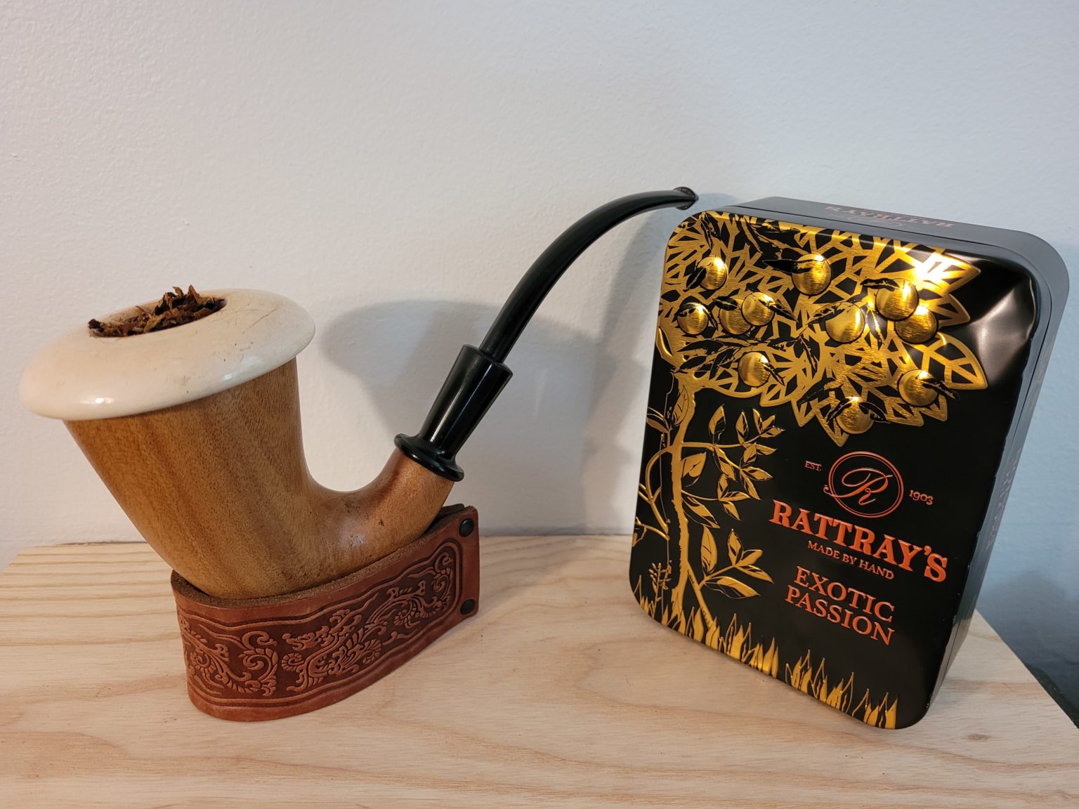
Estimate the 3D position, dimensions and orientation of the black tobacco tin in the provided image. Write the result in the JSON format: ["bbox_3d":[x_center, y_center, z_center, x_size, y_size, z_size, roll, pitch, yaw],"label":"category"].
[{"bbox_3d":[0.082,0.014,0.236,0.093,0.133,0.043,20,28,35],"label":"black tobacco tin"}]

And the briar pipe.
[{"bbox_3d":[-0.032,-0.003,0.221,0.187,0.102,0.062,-12,27,-30],"label":"briar pipe"}]

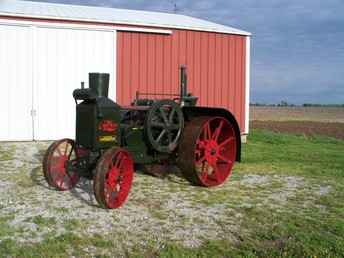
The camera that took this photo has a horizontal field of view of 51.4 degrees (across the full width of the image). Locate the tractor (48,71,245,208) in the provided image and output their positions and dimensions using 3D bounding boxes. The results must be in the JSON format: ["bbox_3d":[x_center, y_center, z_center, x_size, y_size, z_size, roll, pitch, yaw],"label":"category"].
[{"bbox_3d":[-0.483,-0.086,6.724,1.970,2.320,3.470,4,5,45],"label":"tractor"}]

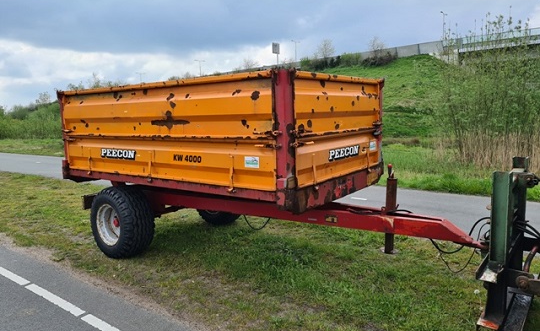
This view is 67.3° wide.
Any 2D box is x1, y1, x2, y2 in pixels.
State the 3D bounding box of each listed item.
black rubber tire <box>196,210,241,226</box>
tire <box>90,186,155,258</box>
[{"bbox_3d":[-0.708,0.459,5.855,0.786,0.786,0.365,4,9,37],"label":"black rubber tire"},{"bbox_3d":[-1.670,0.637,4.589,0.786,0.786,0.365,4,9,37],"label":"tire"}]

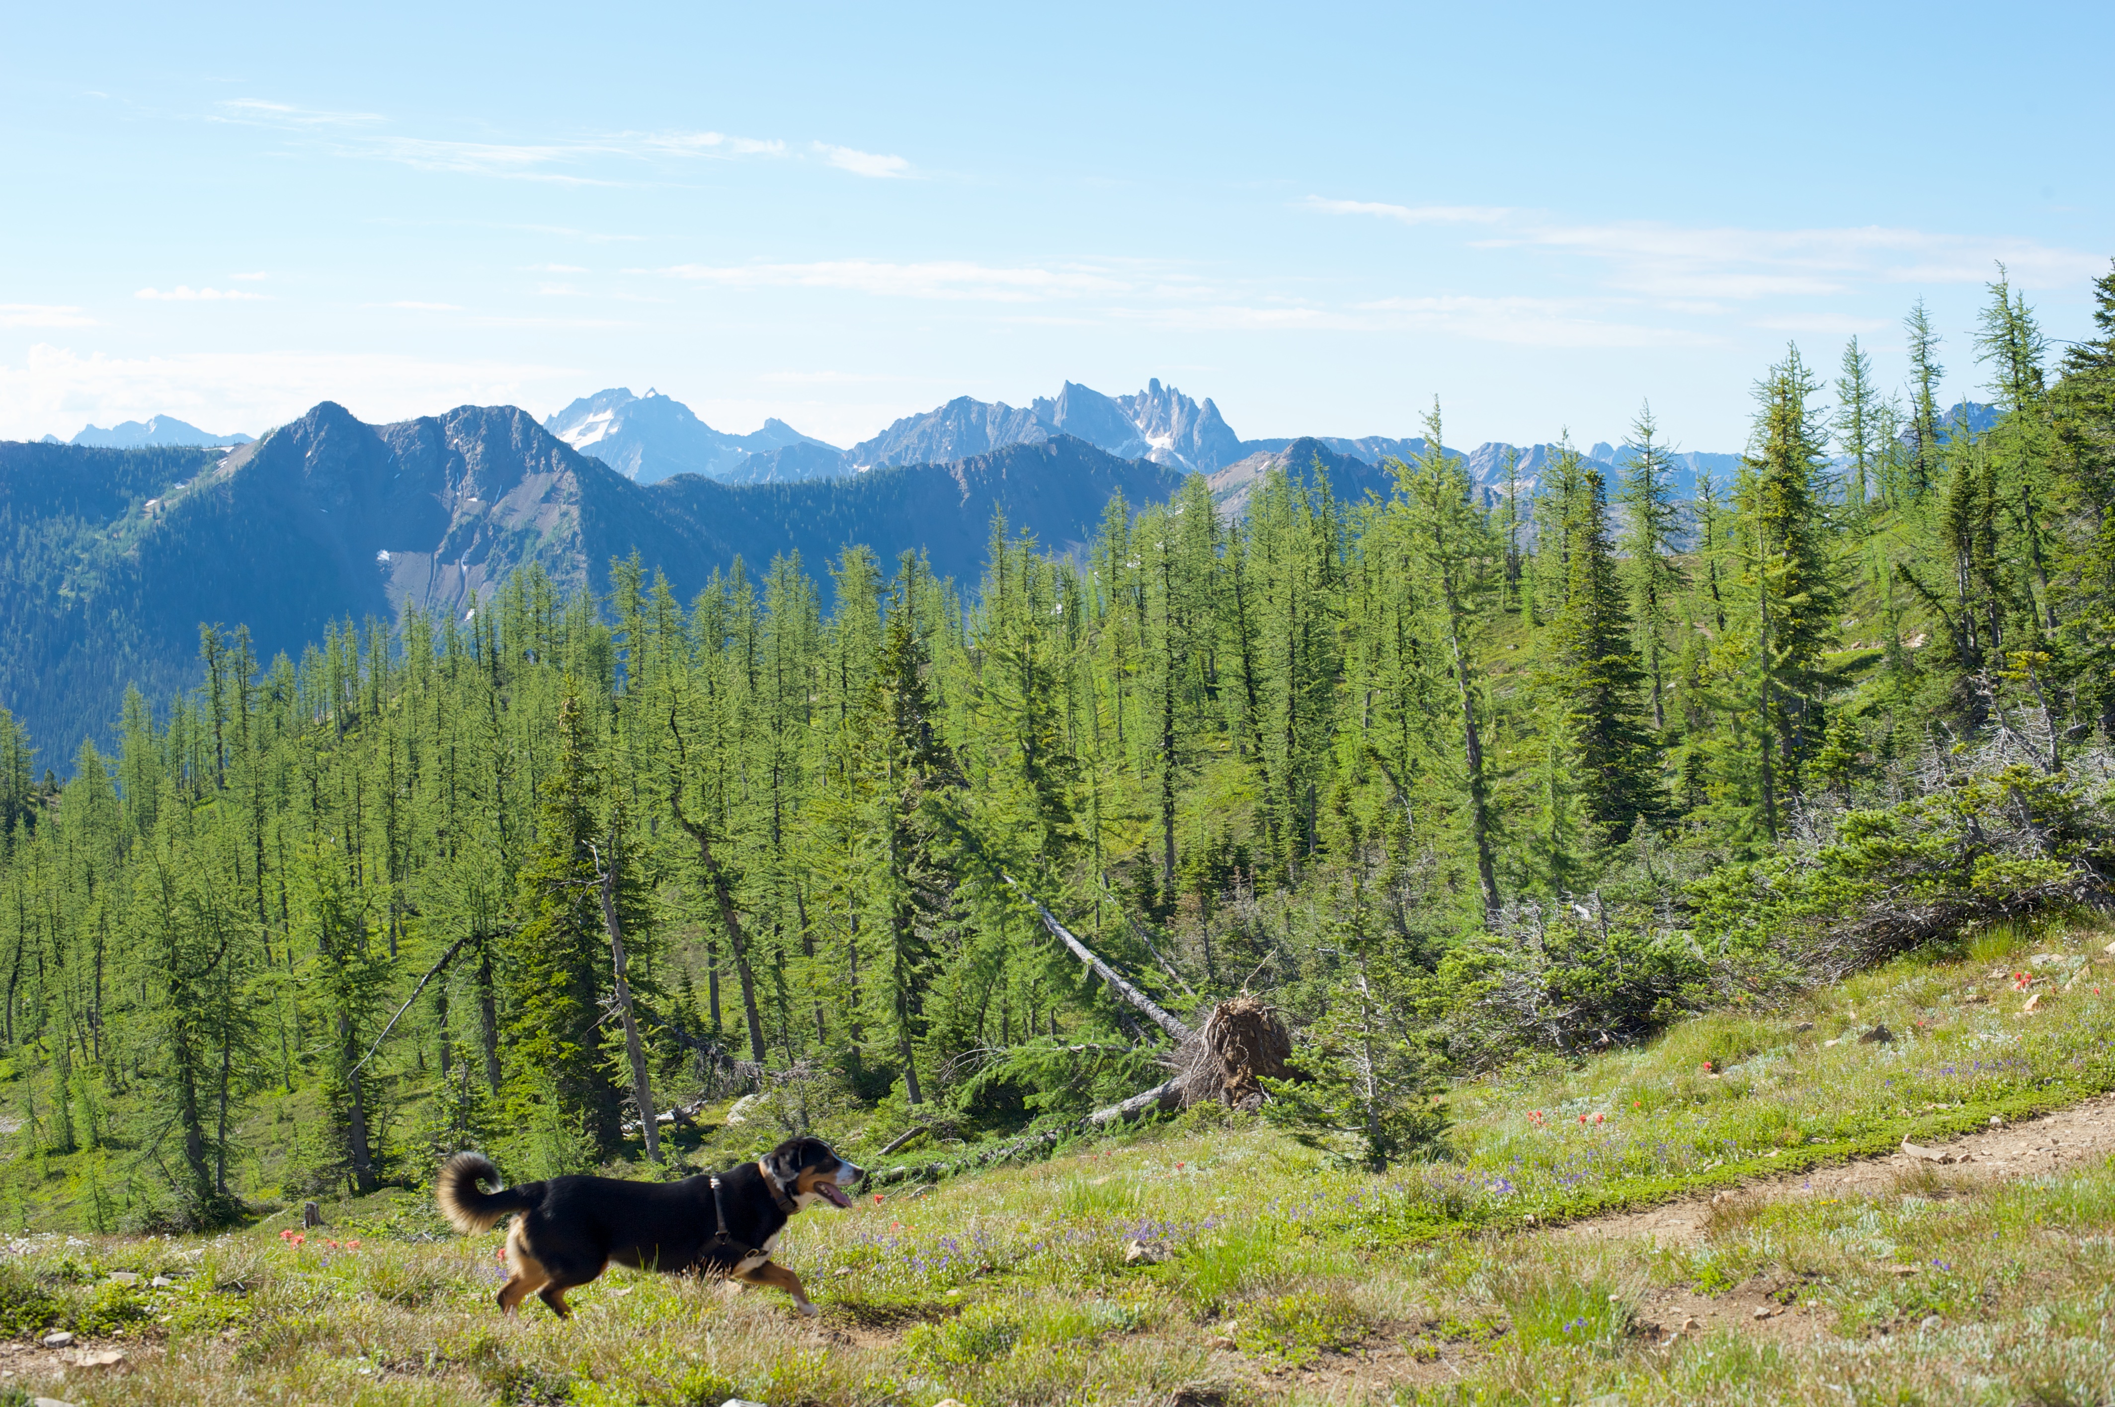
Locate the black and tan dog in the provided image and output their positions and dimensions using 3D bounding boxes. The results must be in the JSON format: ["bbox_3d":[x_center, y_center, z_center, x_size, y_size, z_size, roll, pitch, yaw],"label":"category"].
[{"bbox_3d":[-1.073,1.376,7.700,1.060,0.460,0.280,0,4,-6],"label":"black and tan dog"}]

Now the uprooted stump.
[{"bbox_3d":[1.319,2.618,22.000,0.780,0.860,0.550,-3,5,-30],"label":"uprooted stump"}]

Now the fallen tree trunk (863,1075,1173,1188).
[{"bbox_3d":[-0.311,3.315,22.650,2.850,0.280,0.280,-18,-3,23],"label":"fallen tree trunk"}]

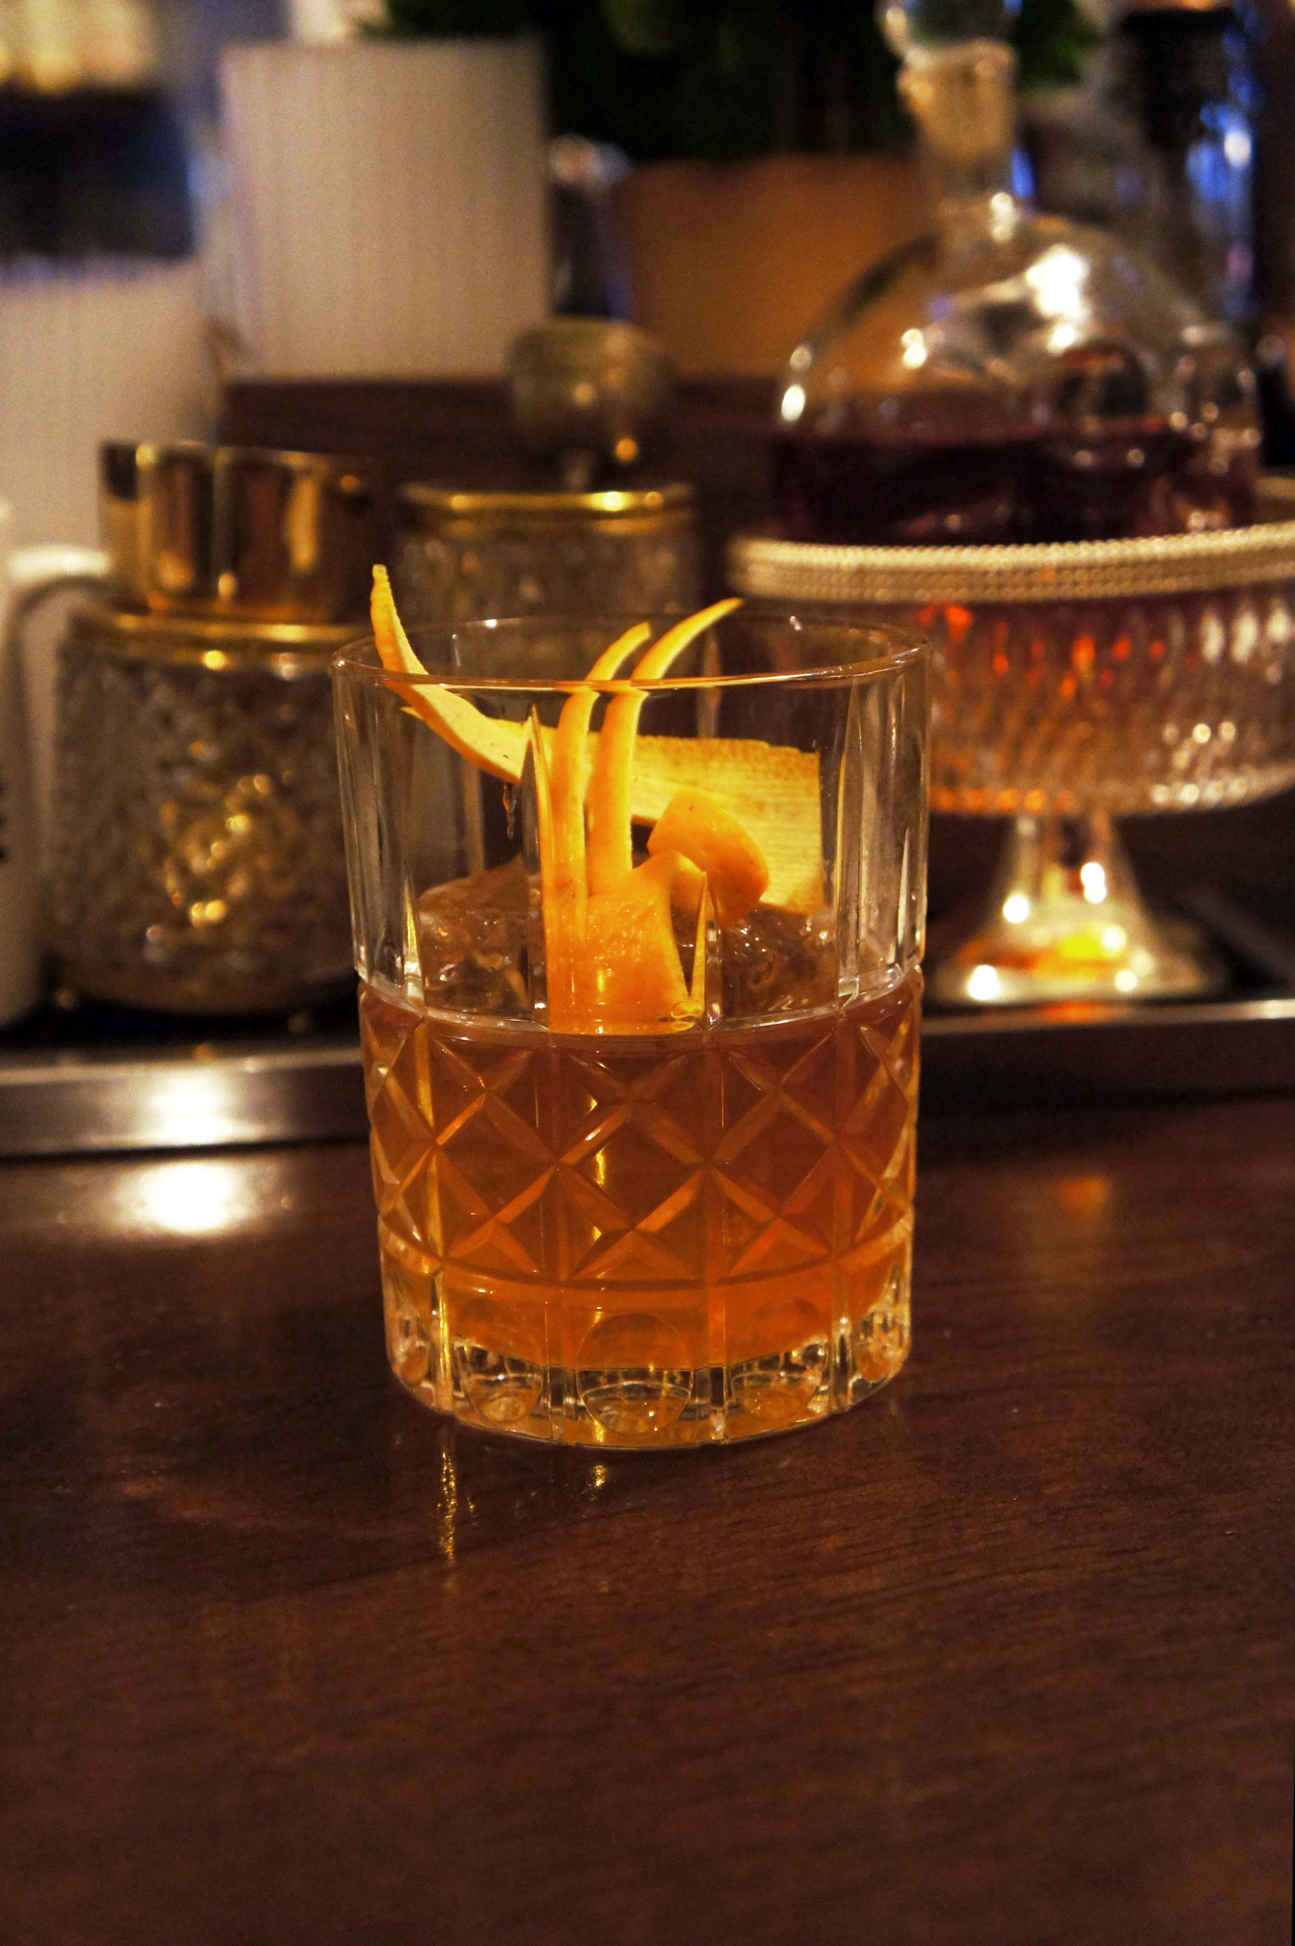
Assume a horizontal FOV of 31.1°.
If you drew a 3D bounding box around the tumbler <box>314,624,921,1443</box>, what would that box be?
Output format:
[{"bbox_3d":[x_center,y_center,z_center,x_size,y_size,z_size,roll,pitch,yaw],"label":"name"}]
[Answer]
[{"bbox_3d":[-0.001,0.004,0.339,0.083,0.104,0.083,-1,15,0],"label":"tumbler"}]

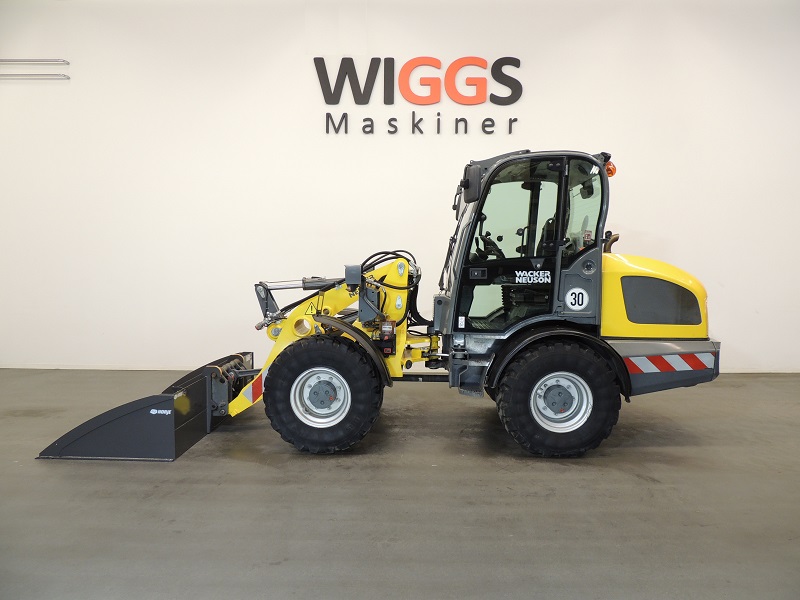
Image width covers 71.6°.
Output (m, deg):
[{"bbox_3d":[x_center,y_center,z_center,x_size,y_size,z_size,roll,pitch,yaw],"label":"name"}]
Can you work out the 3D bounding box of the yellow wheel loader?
[{"bbox_3d":[-0.061,-0.015,5.776,6.160,2.730,2.220,1,4,2],"label":"yellow wheel loader"}]

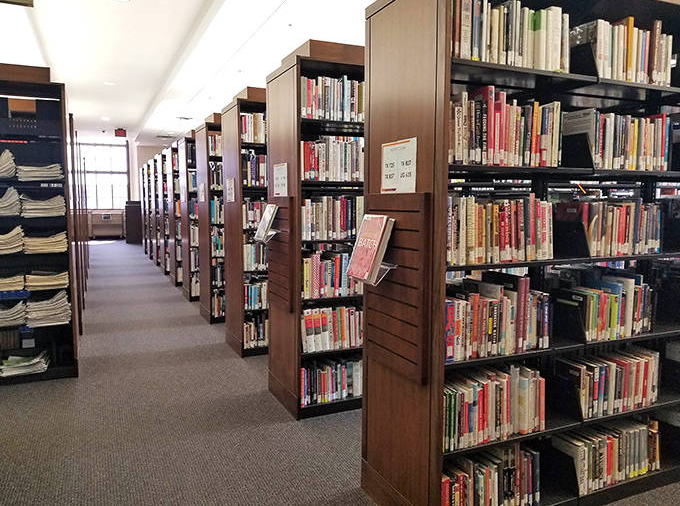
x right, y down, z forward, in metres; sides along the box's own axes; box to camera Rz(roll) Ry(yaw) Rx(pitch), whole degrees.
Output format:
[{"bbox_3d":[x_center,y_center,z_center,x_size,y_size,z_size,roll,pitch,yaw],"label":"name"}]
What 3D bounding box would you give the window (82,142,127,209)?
[{"bbox_3d":[-8.816,-2.849,19.205,1.665,2.478,0.150,-2,6,-25],"label":"window"}]

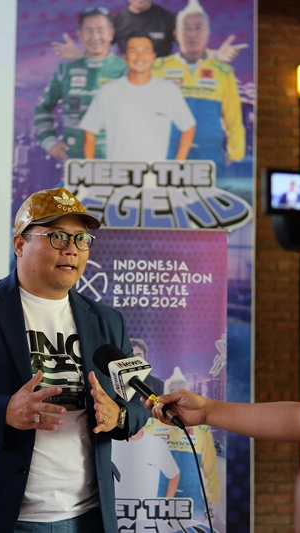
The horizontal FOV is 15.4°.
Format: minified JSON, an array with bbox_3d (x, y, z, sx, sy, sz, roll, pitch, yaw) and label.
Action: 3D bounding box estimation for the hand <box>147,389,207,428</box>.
[{"bbox_3d":[0.057,0.304,2.380,0.125,0.085,0.090,0,-3,6],"label":"hand"}]

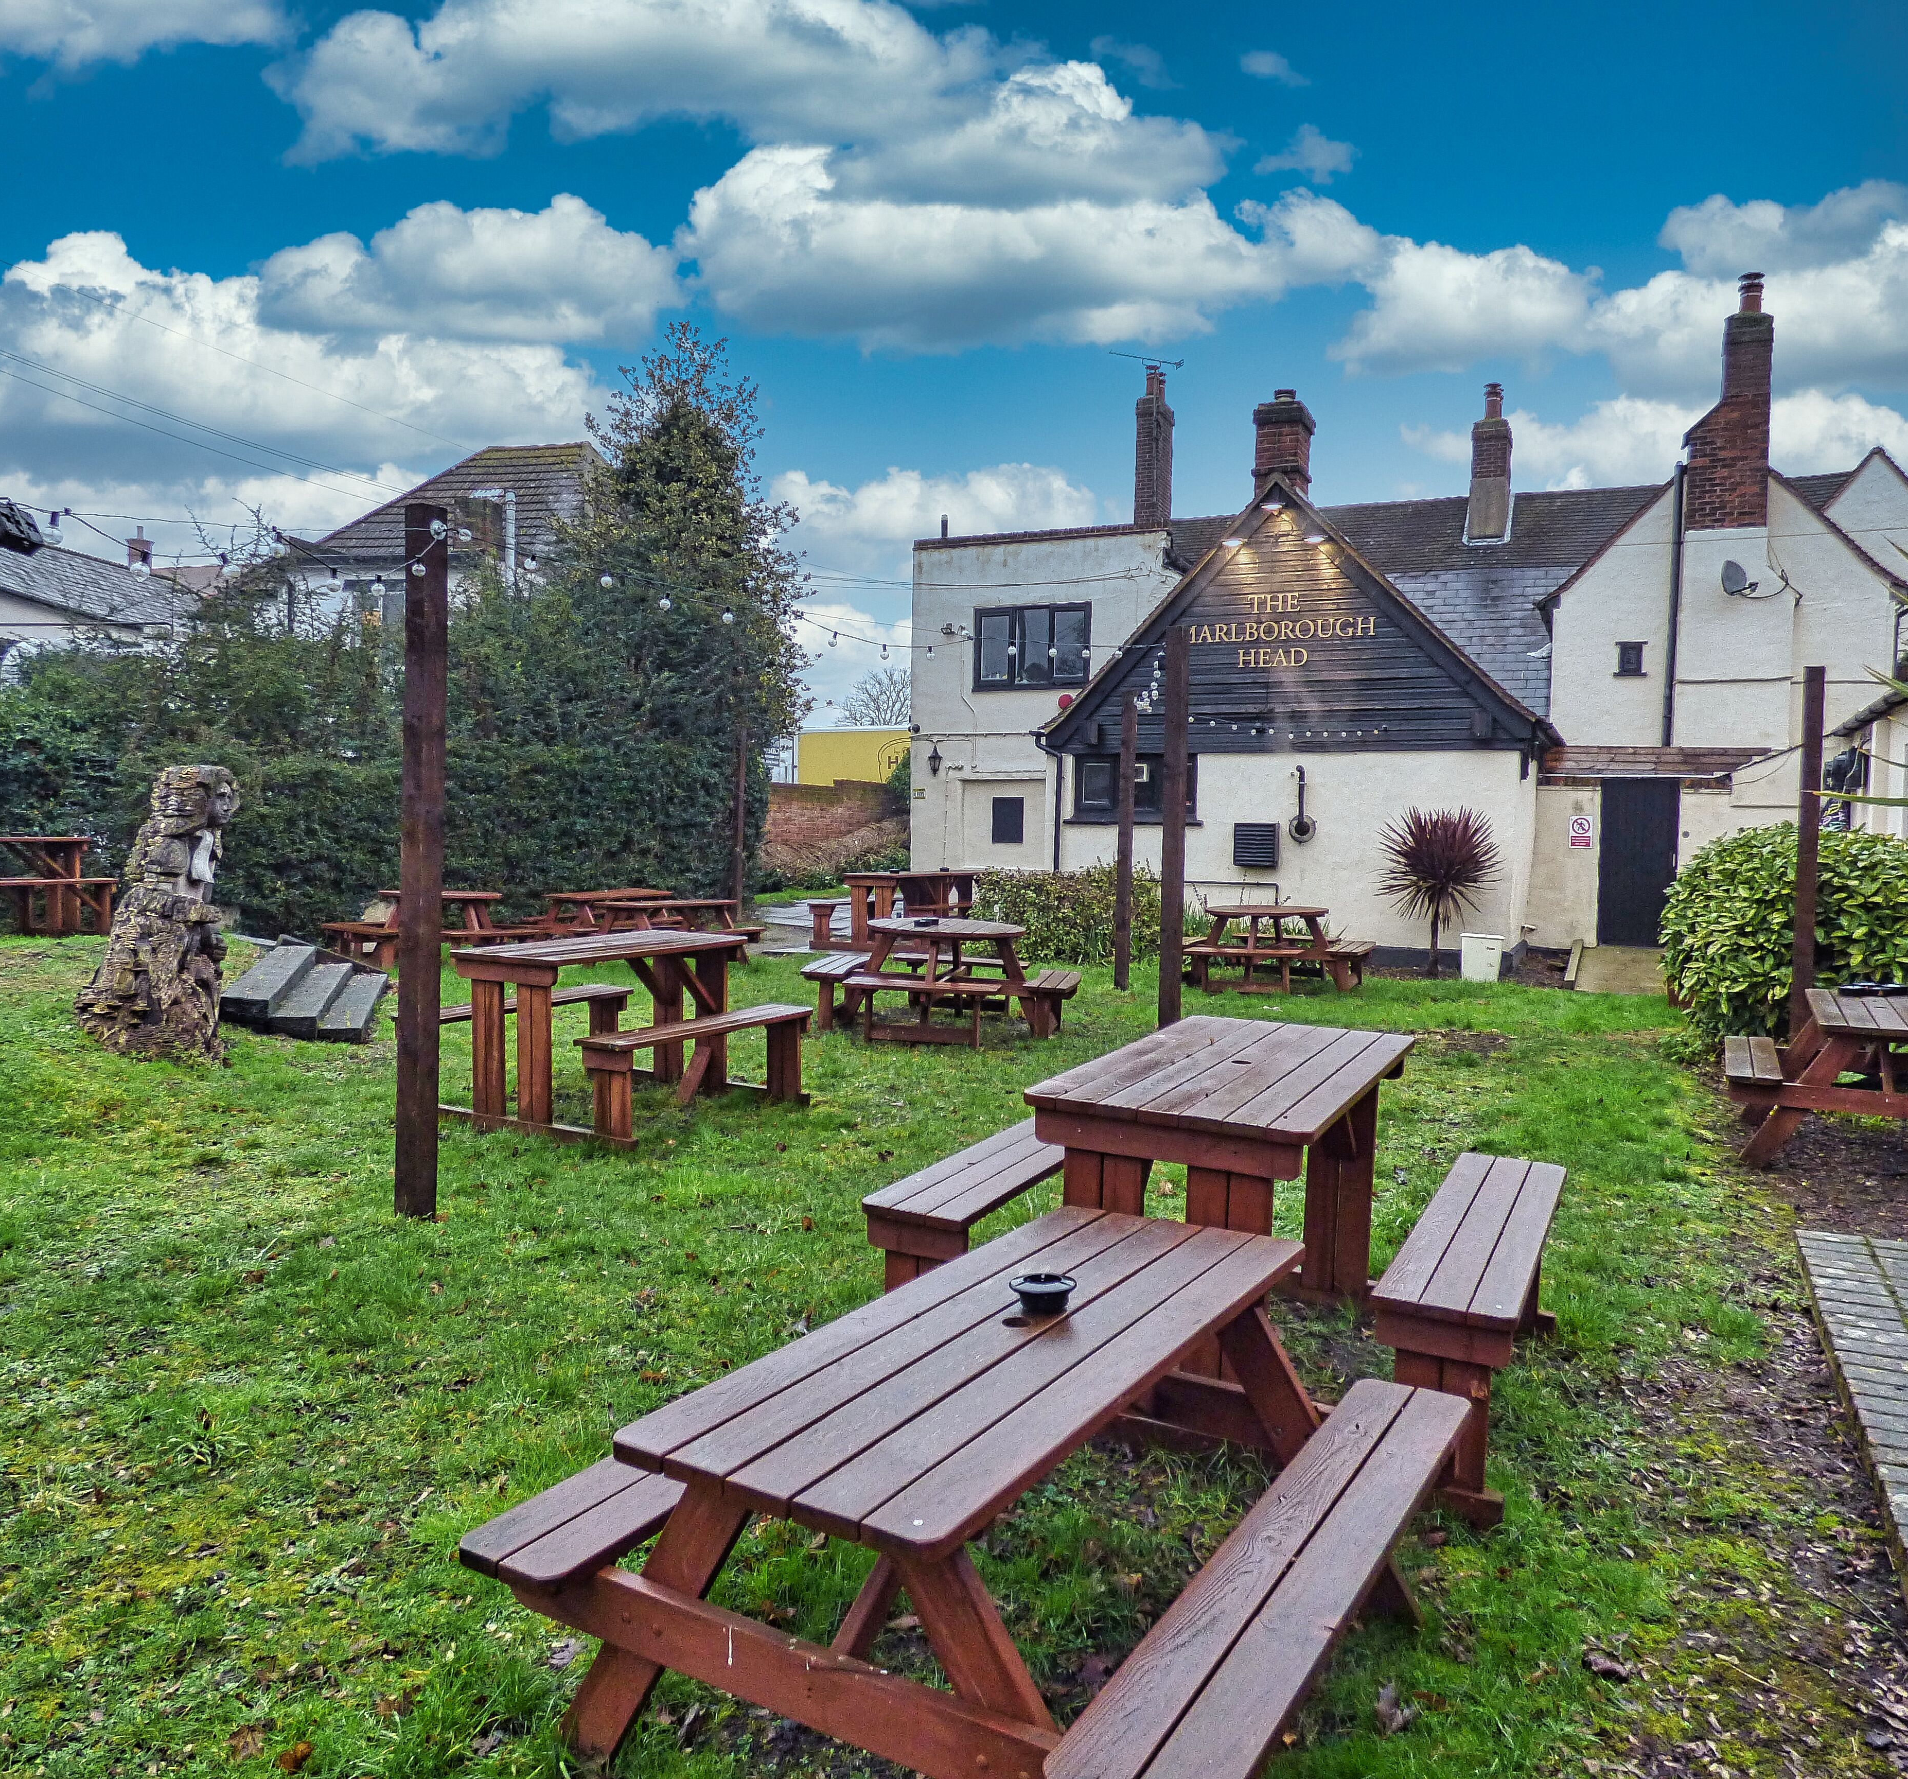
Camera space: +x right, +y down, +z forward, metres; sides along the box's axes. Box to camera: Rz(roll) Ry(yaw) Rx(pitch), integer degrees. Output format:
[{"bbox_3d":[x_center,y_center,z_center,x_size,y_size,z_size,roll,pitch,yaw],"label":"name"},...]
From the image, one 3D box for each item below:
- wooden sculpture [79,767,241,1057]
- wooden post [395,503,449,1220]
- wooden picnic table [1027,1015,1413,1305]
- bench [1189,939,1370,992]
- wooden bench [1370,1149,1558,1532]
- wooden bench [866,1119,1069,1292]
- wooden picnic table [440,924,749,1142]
[{"bbox_3d":[-4.960,0.121,8.548,0.880,1.750,0.720,1,3,11],"label":"wooden sculpture"},{"bbox_3d":[-1.998,-0.088,5.142,0.150,2.660,0.150,1,3,-14],"label":"wooden post"},{"bbox_3d":[0.839,0.948,4.063,0.790,0.865,1.450,3,4,28],"label":"wooden picnic table"},{"bbox_3d":[2.990,0.707,13.135,1.850,0.420,1.900,2,4,24],"label":"bench"},{"bbox_3d":[1.381,1.109,3.582,0.320,0.480,1.400,2,3,28],"label":"wooden bench"},{"bbox_3d":[0.230,1.099,4.393,0.330,0.505,1.480,3,4,28],"label":"wooden bench"},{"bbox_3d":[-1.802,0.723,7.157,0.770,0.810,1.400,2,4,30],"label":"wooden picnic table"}]

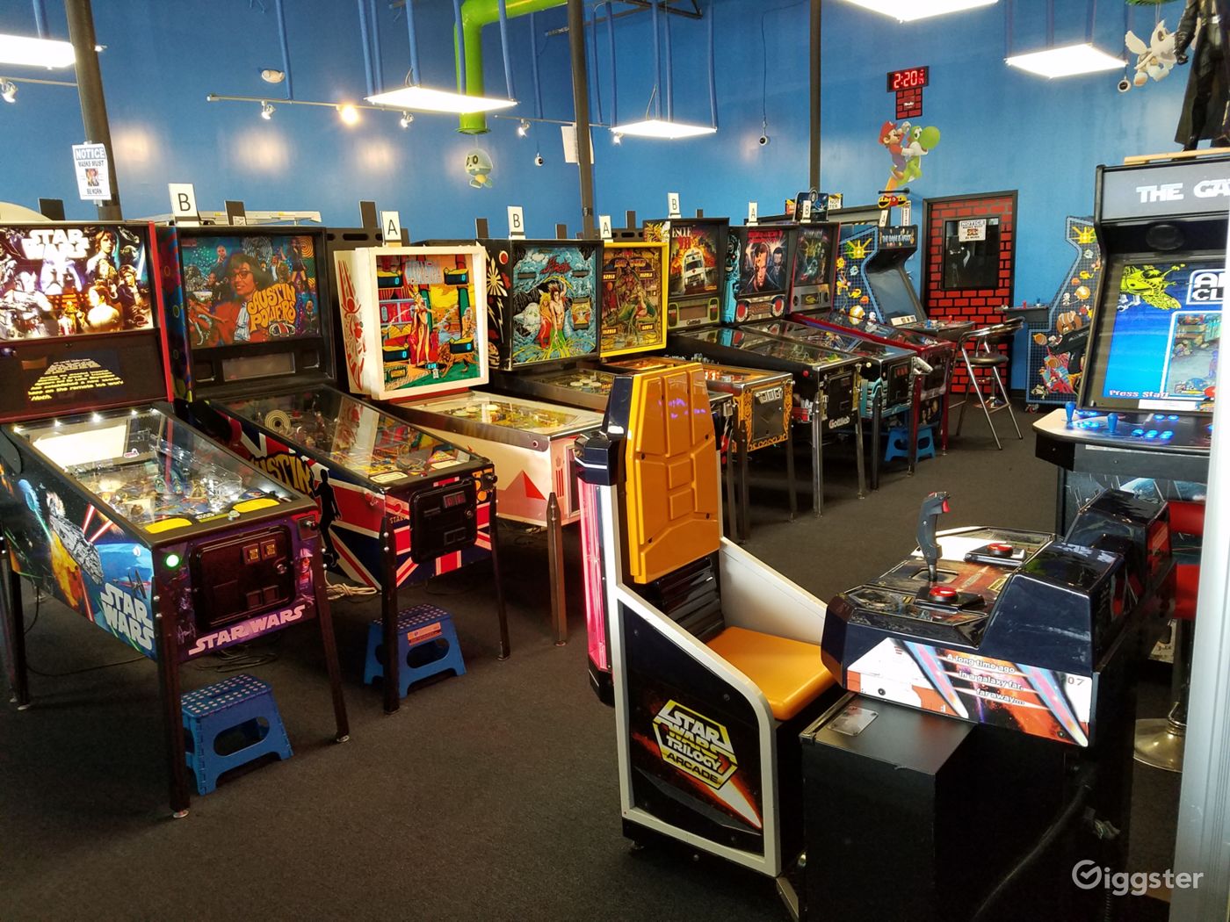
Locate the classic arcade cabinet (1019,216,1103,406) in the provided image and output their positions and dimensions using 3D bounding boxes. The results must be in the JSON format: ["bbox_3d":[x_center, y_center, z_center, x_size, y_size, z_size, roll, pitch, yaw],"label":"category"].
[{"bbox_3d":[4.555,-1.482,9.358,0.980,1.920,0.690,6,15,34],"label":"classic arcade cabinet"}]

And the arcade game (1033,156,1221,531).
[{"bbox_3d":[2.111,-0.083,3.292,1.050,1.940,1.030,7,15,37],"label":"arcade game"}]

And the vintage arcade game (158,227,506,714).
[{"bbox_3d":[-1.202,-0.062,3.991,1.400,1.890,0.720,7,15,38],"label":"vintage arcade game"}]

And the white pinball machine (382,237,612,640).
[{"bbox_3d":[-0.600,-0.171,4.554,1.310,1.770,0.715,7,14,38],"label":"white pinball machine"}]

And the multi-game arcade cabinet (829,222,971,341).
[{"bbox_3d":[2.597,-1.145,8.309,1.000,1.890,0.720,10,17,44],"label":"multi-game arcade cabinet"}]

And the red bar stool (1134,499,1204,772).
[{"bbox_3d":[1.880,0.523,3.019,0.420,0.890,0.440,6,15,36],"label":"red bar stool"}]

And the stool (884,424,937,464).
[{"bbox_3d":[2.396,-0.133,7.480,0.250,0.260,0.320,9,17,43],"label":"stool"}]

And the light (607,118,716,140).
[{"bbox_3d":[0.568,-3.813,10.576,0.610,0.080,1.220,8,16,39],"label":"light"}]

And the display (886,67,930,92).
[{"bbox_3d":[3.340,-4.340,10.510,0.480,0.205,0.050,7,15,38],"label":"display"}]

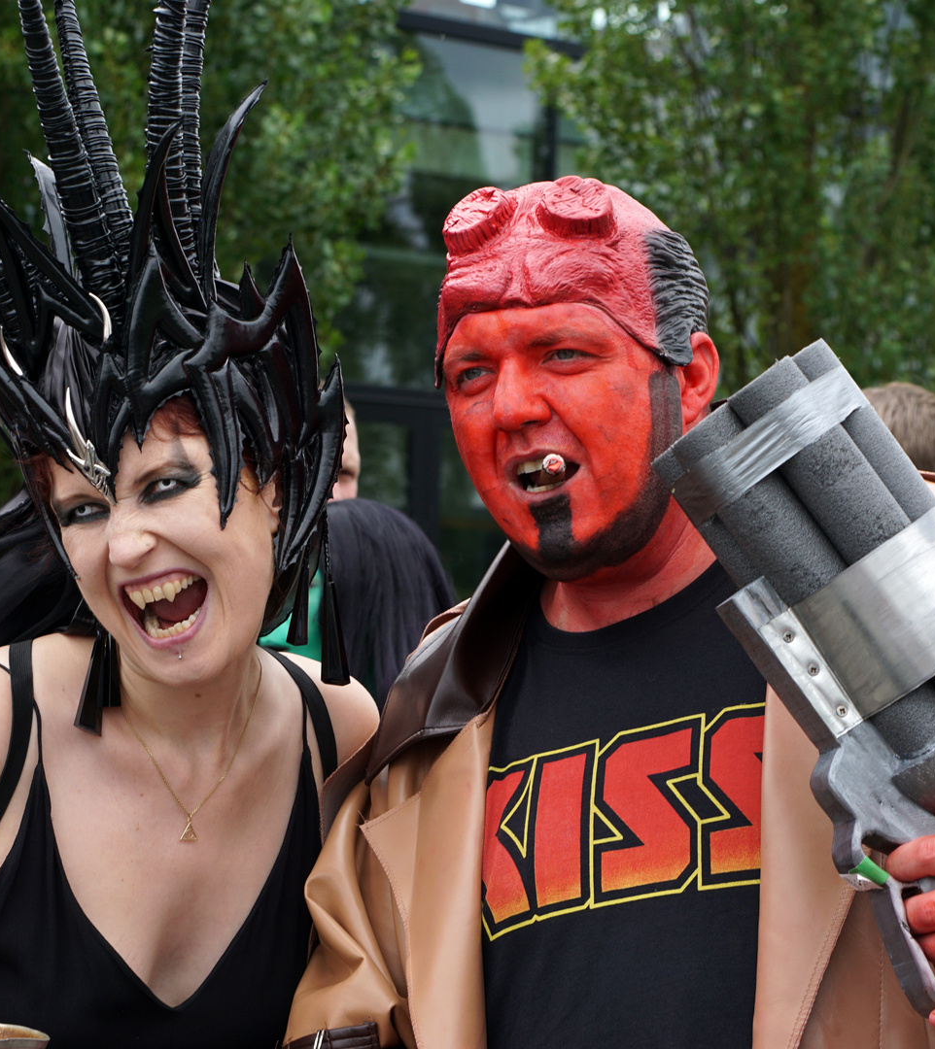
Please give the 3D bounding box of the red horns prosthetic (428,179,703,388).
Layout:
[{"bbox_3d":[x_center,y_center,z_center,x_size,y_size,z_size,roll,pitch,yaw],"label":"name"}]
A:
[{"bbox_3d":[0.066,-0.151,2.070,0.175,0.140,0.205,-8,-4,23],"label":"red horns prosthetic"}]

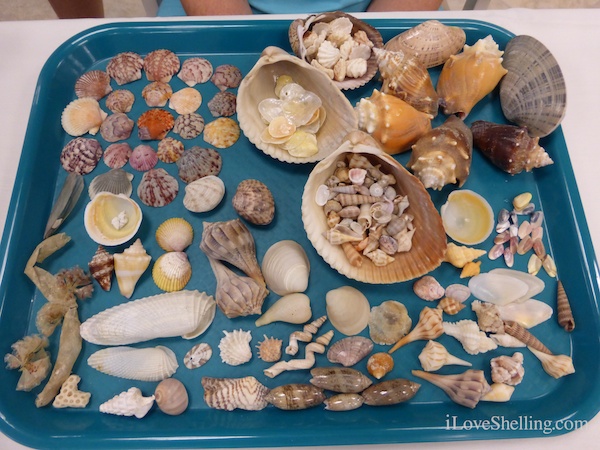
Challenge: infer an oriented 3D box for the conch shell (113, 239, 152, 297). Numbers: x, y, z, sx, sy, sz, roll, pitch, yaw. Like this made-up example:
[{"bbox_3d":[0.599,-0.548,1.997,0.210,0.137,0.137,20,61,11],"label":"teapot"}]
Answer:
[{"bbox_3d":[-0.134,0.034,0.343,0.030,0.020,0.049,1,70,0],"label":"conch shell"}]

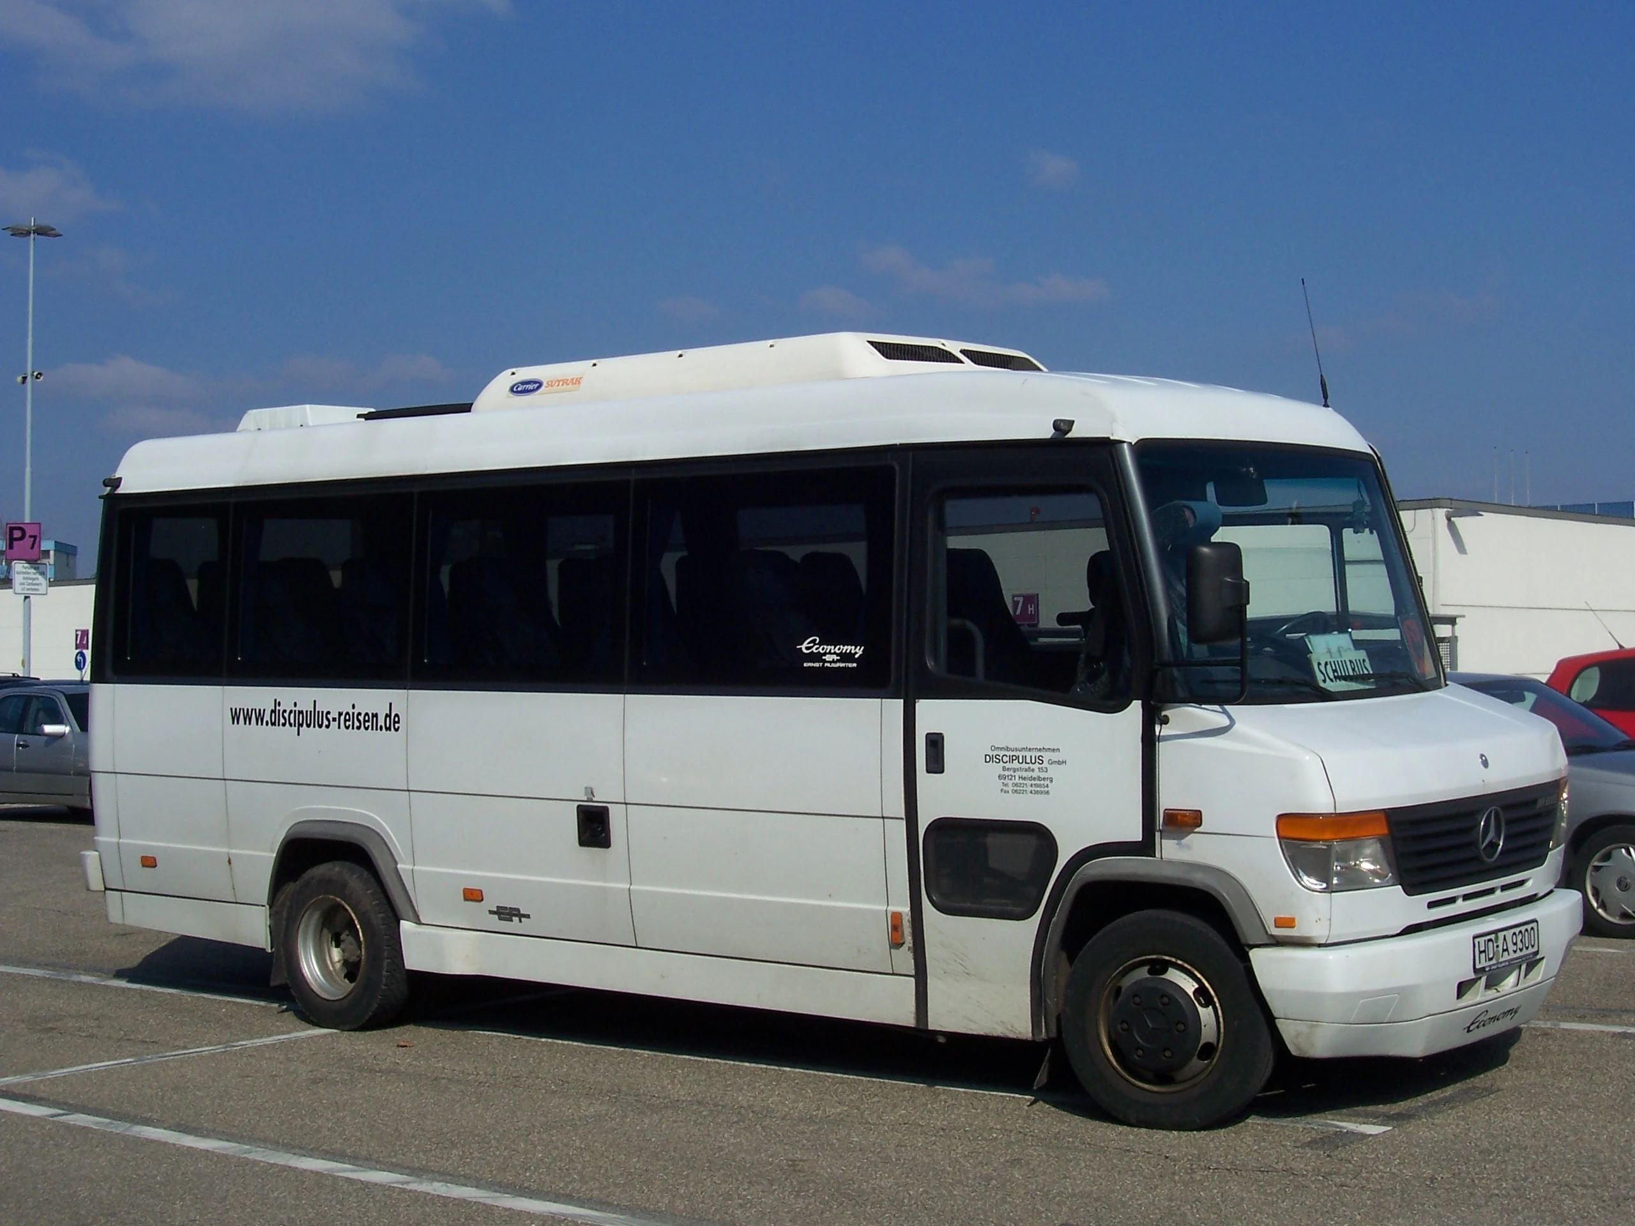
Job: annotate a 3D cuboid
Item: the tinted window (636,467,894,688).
[{"bbox_3d":[-0.218,-0.129,9.646,1.335,0.827,0.050,0,-3,39],"label":"tinted window"}]

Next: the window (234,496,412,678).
[{"bbox_3d":[-2.192,-0.113,11.041,1.242,0.808,0.051,-1,-4,40],"label":"window"}]

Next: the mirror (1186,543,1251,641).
[{"bbox_3d":[1.275,-0.063,7.997,0.192,0.333,0.101,-1,0,-30],"label":"mirror"}]

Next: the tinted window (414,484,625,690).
[{"bbox_3d":[-1.242,-0.121,10.489,1.289,0.828,0.050,0,-3,39],"label":"tinted window"}]

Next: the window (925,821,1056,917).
[{"bbox_3d":[0.605,0.889,8.714,0.576,0.353,0.051,-1,1,40],"label":"window"}]

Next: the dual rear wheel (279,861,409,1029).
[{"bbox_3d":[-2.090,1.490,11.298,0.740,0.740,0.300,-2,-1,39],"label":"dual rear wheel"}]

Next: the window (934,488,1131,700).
[{"bbox_3d":[0.765,-0.068,8.877,0.839,0.742,0.050,0,-3,34],"label":"window"}]

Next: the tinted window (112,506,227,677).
[{"bbox_3d":[-3.085,-0.107,12.005,0.882,0.832,0.050,0,-3,39],"label":"tinted window"}]

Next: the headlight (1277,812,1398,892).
[{"bbox_3d":[1.691,0.776,8.167,0.253,0.258,0.364,-1,1,40],"label":"headlight"}]

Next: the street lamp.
[{"bbox_3d":[-16.959,-2.811,54.000,1.250,11.400,1.250,0,-1,-17],"label":"street lamp"}]

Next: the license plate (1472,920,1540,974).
[{"bbox_3d":[2.426,1.178,8.812,0.020,0.130,0.530,-2,-1,39],"label":"license plate"}]

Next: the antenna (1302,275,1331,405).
[{"bbox_3d":[1.902,-1.032,9.575,0.030,0.509,0.030,-14,-8,39],"label":"antenna"}]

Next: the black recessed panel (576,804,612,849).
[{"bbox_3d":[-0.875,0.850,9.975,0.182,0.172,0.045,-1,0,40],"label":"black recessed panel"}]

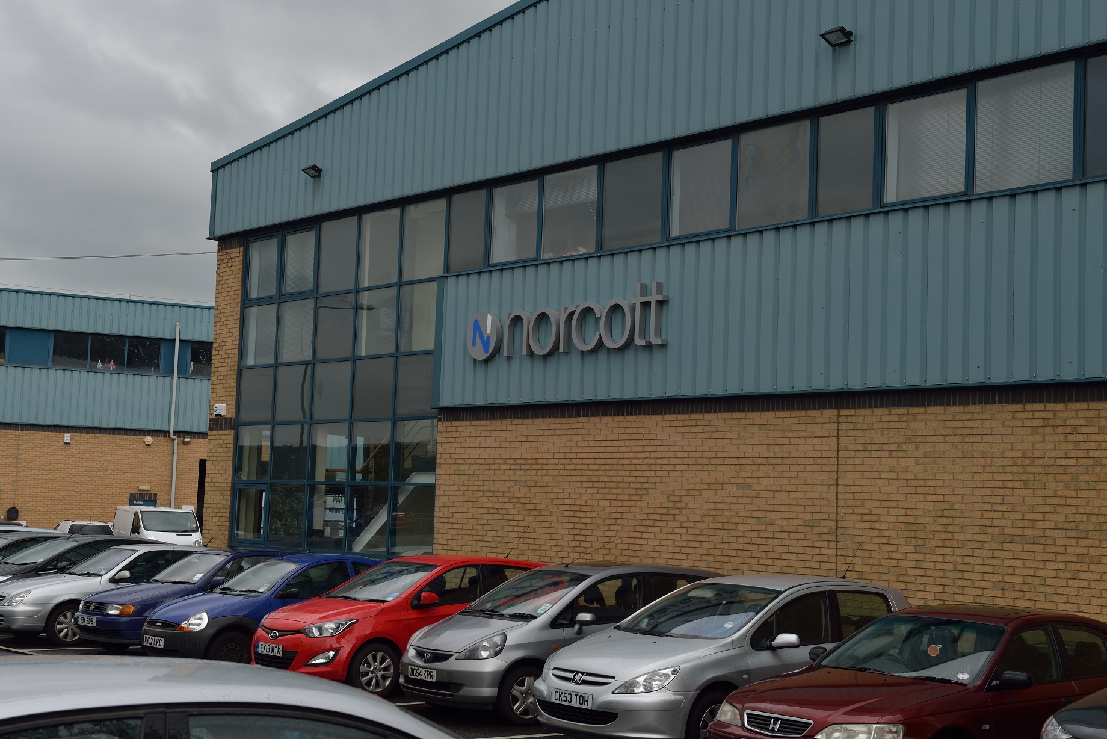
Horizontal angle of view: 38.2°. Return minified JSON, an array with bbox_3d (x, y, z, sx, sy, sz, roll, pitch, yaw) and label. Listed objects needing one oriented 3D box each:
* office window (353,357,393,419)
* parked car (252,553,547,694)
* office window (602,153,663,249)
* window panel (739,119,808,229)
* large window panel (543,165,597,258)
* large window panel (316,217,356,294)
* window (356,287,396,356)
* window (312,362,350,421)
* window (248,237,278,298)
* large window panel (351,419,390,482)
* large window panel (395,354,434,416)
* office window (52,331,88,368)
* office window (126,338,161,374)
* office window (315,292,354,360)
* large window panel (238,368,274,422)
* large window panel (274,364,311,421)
[{"bbox_3d":[-2.759,0.291,24.435,0.100,0.917,1.001,6,-6,-40],"label":"office window"},{"bbox_3d":[-1.577,2.923,18.597,3.990,1.490,1.730,6,-7,-43],"label":"parked car"},{"bbox_3d":[0.998,-2.132,20.328,0.100,1.095,1.068,6,-6,-40],"label":"office window"},{"bbox_3d":[2.511,-2.209,18.322,0.100,1.118,1.071,5,-6,-40],"label":"window panel"},{"bbox_3d":[0.212,-2.082,21.157,0.090,1.120,1.070,6,-6,-39],"label":"large window panel"},{"bbox_3d":[-3.459,-1.819,25.509,0.100,1.117,1.065,6,-6,-40],"label":"large window panel"},{"bbox_3d":[-2.724,-0.729,24.529,0.090,1.020,1.060,6,-6,-39],"label":"window"},{"bbox_3d":[-3.481,0.338,25.131,0.100,0.902,1.095,5,-6,-40],"label":"window"},{"bbox_3d":[-5.005,-1.746,27.521,0.090,1.000,0.980,6,-6,-39],"label":"window"},{"bbox_3d":[-2.773,1.252,24.331,0.100,0.917,0.995,6,-6,-40],"label":"large window panel"},{"bbox_3d":[-2.009,0.240,23.399,0.100,0.910,0.994,5,-6,-40],"label":"large window panel"},{"bbox_3d":[-16.313,-0.640,54.029,1.090,1.167,0.100,4,-5,-27],"label":"office window"},{"bbox_3d":[-14.209,-0.470,55.400,1.170,1.200,0.100,4,-5,-32],"label":"office window"},{"bbox_3d":[-3.443,-0.664,25.197,0.100,1.000,1.079,5,-6,-40],"label":"office window"},{"bbox_3d":[-5.098,0.442,27.351,0.090,0.930,1.140,6,-6,-39],"label":"large window panel"},{"bbox_3d":[-4.316,0.383,26.415,0.090,0.930,1.110,6,-6,-39],"label":"large window panel"}]

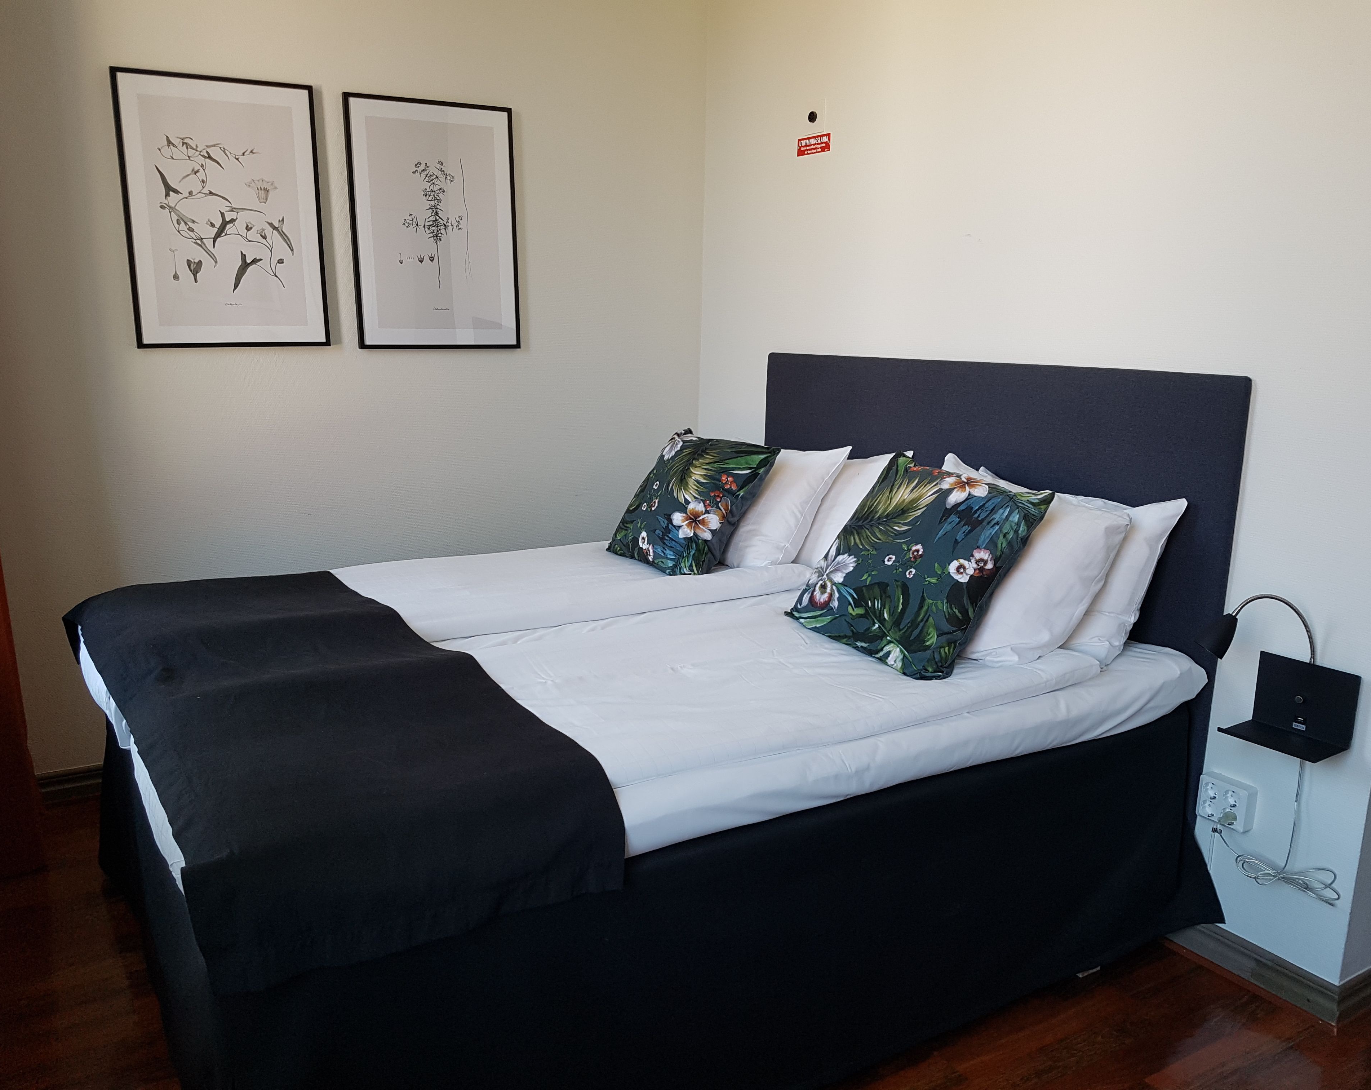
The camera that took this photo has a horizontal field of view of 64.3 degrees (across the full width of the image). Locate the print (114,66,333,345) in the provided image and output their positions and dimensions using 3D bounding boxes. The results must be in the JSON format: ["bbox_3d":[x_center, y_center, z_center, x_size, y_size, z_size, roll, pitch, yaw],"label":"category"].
[{"bbox_3d":[-1.276,-0.915,3.038,0.515,0.715,0.025,-7,14,-30],"label":"print"}]

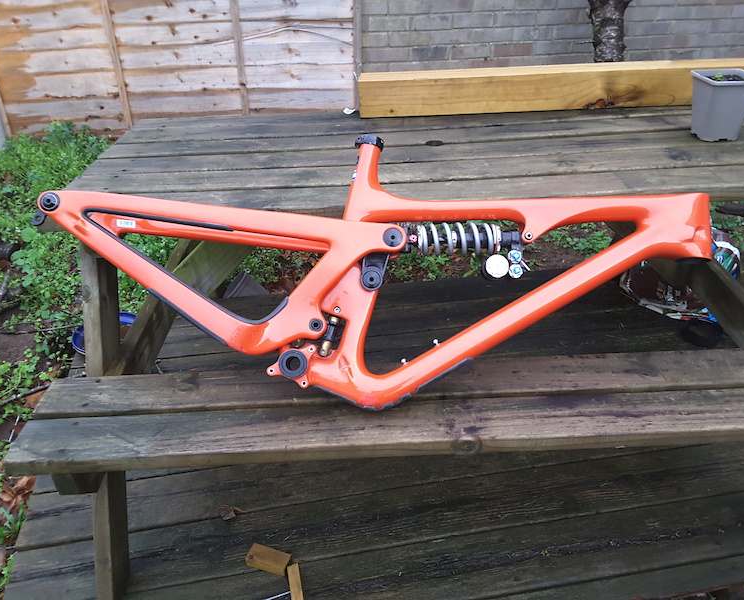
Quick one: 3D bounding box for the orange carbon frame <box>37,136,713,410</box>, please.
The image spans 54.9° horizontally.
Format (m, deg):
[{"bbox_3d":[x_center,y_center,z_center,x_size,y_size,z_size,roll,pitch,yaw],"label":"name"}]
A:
[{"bbox_3d":[0.045,-0.052,1.197,1.085,0.455,0.170,-11,2,-2],"label":"orange carbon frame"}]

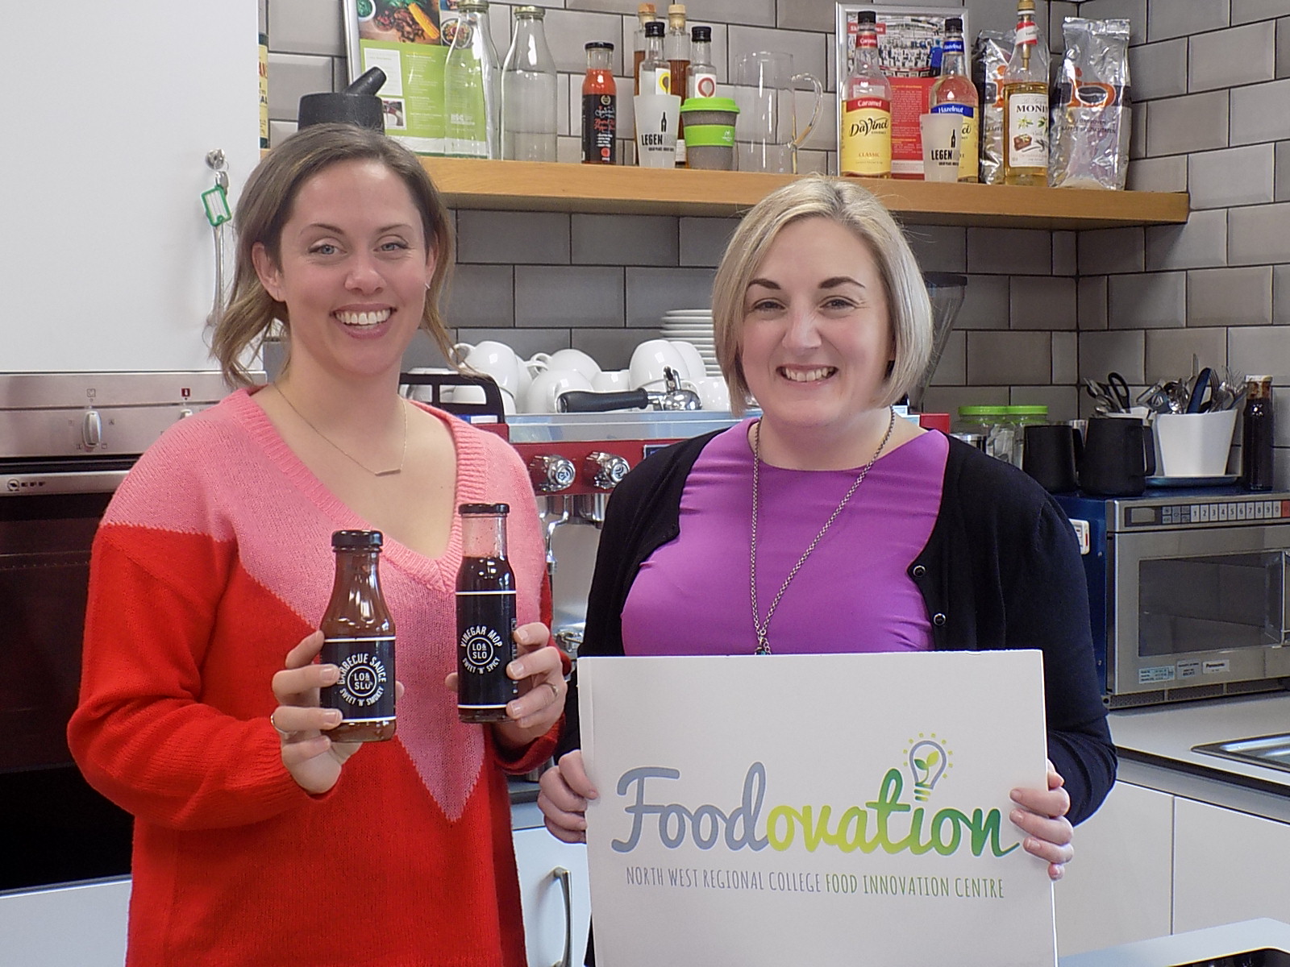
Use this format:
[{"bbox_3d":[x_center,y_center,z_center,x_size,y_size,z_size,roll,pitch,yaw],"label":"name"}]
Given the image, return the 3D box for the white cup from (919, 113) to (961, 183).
[{"bbox_3d":[0.489,-0.554,3.204,0.069,0.114,0.069,0,3,9],"label":"white cup"}]

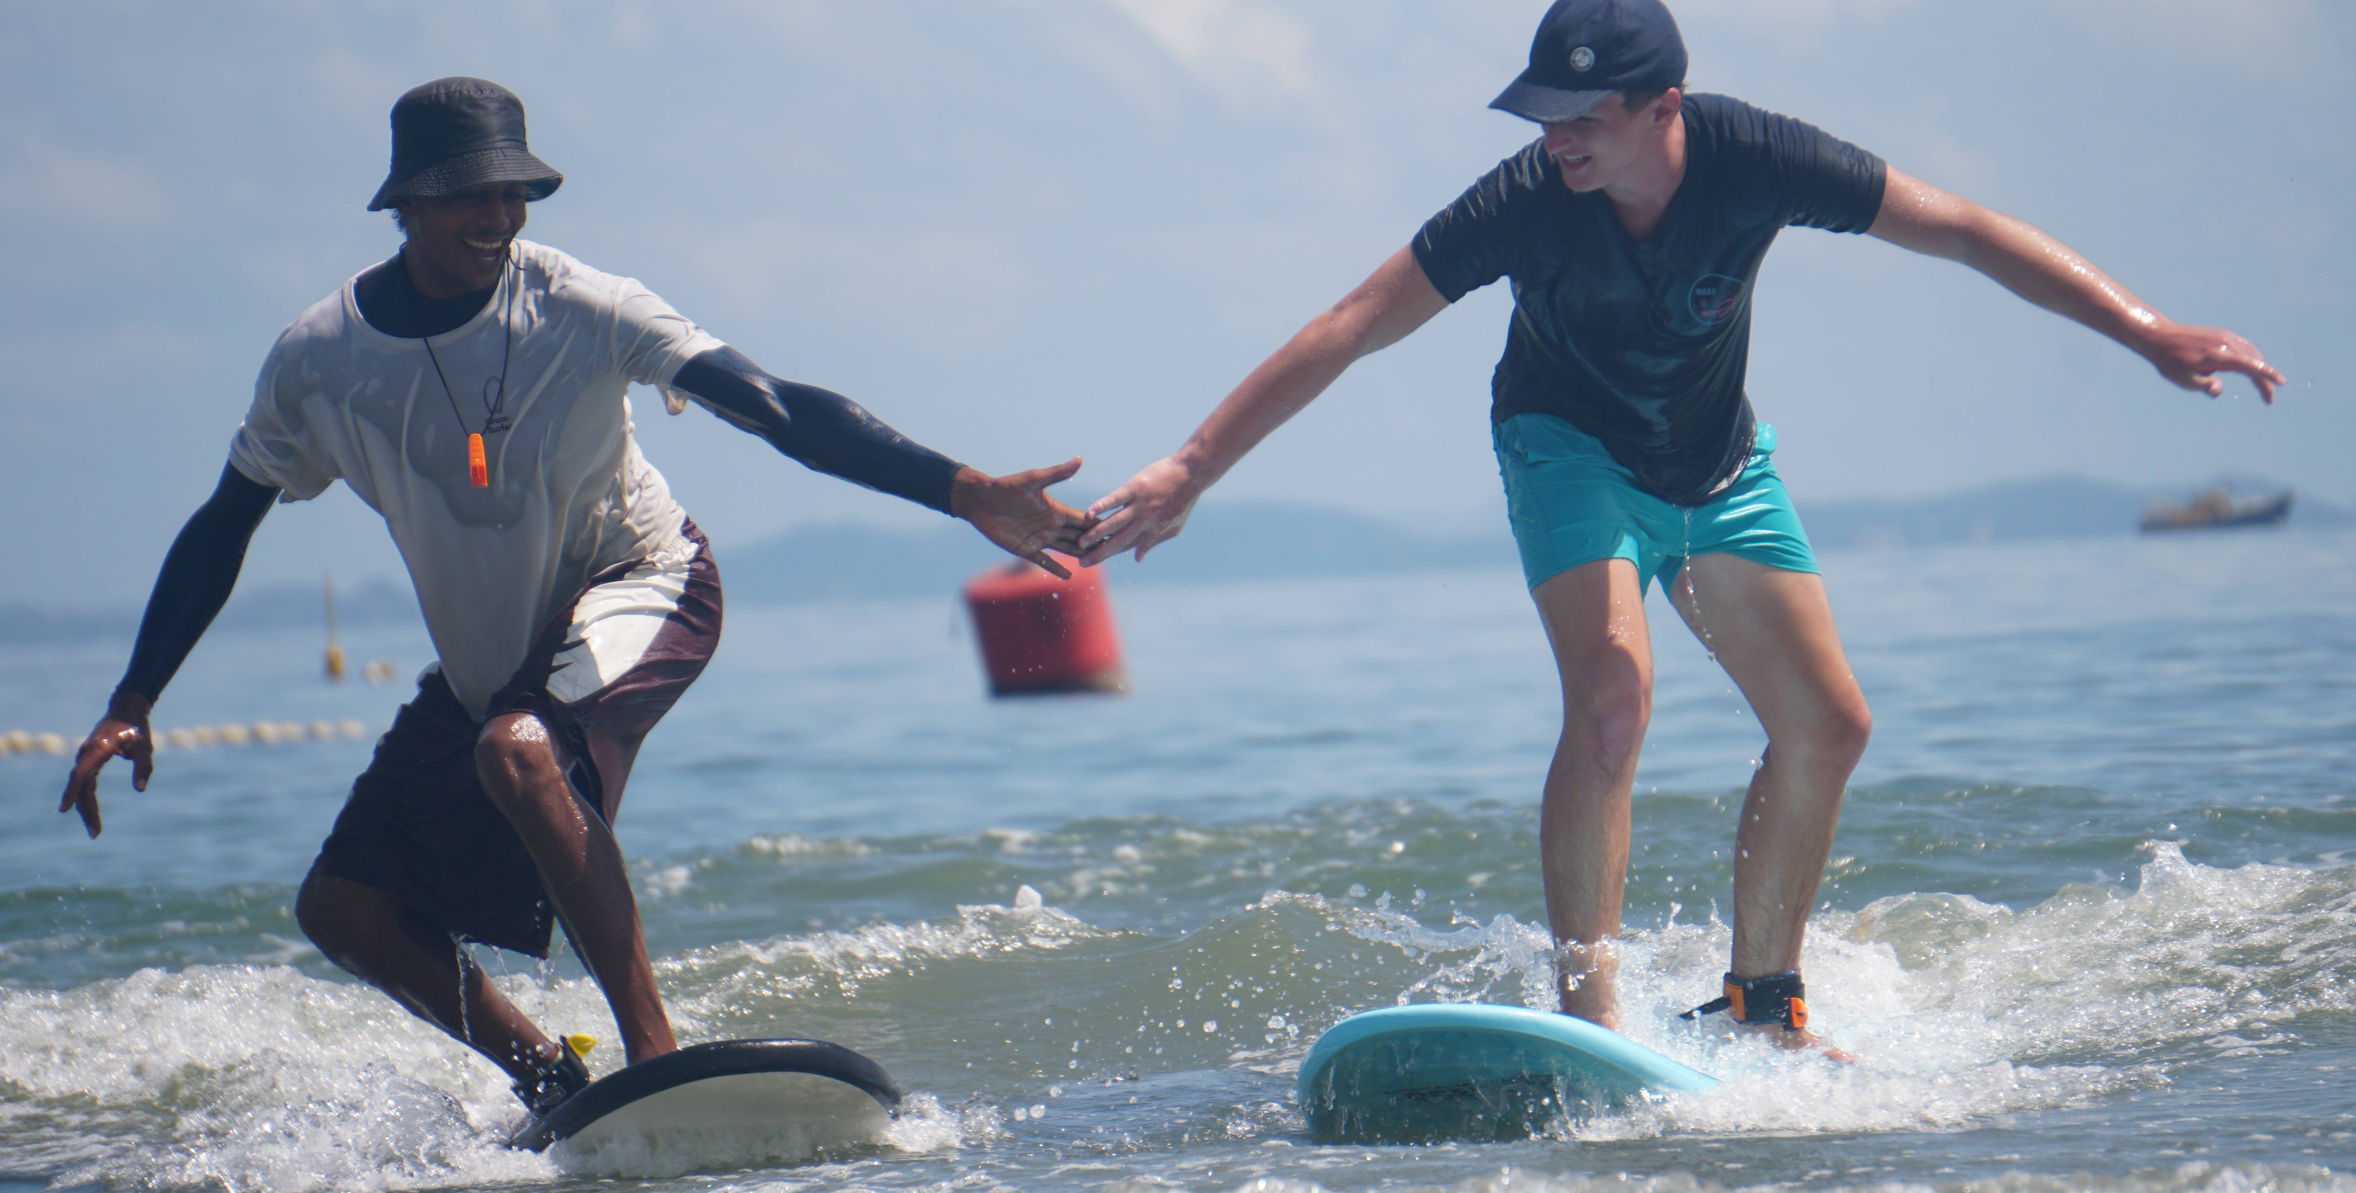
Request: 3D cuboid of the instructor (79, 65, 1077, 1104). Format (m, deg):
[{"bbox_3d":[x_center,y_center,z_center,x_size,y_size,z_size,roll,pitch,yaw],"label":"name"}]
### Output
[{"bbox_3d":[-0.759,-0.007,26.000,1.280,1.310,0.750,-3,0,14],"label":"instructor"}]

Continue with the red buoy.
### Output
[{"bbox_3d":[-0.831,0.277,132.000,0.900,0.900,0.900,-13,13,0],"label":"red buoy"}]

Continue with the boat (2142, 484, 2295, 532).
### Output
[{"bbox_3d":[90.570,-7.557,1800.000,13.200,3.900,3.600,-3,0,0],"label":"boat"}]

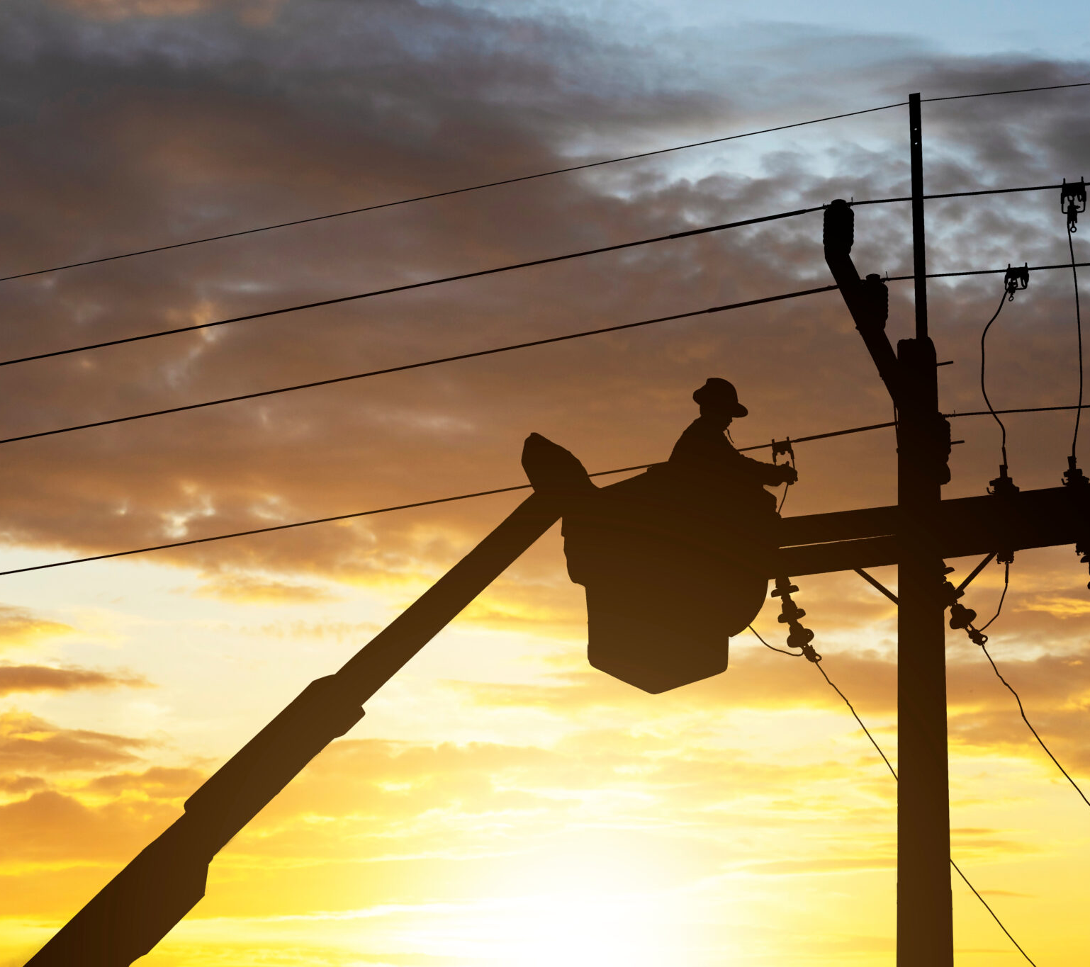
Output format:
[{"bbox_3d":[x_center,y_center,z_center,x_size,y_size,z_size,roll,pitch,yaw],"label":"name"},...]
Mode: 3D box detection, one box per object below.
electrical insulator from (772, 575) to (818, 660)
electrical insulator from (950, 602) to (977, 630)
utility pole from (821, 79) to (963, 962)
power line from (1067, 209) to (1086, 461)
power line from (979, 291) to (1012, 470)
[{"bbox_3d":[1.456,0.786,16.200,0.165,0.560,0.165,-22,10,0],"label":"electrical insulator"},{"bbox_3d":[2.399,0.761,15.950,0.165,0.135,0.165,-37,12,0],"label":"electrical insulator"},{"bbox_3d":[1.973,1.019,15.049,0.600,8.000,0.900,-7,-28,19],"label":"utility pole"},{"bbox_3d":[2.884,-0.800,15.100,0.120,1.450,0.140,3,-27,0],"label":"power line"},{"bbox_3d":[2.495,-0.578,15.400,0.180,1.100,0.140,3,-27,0],"label":"power line"}]

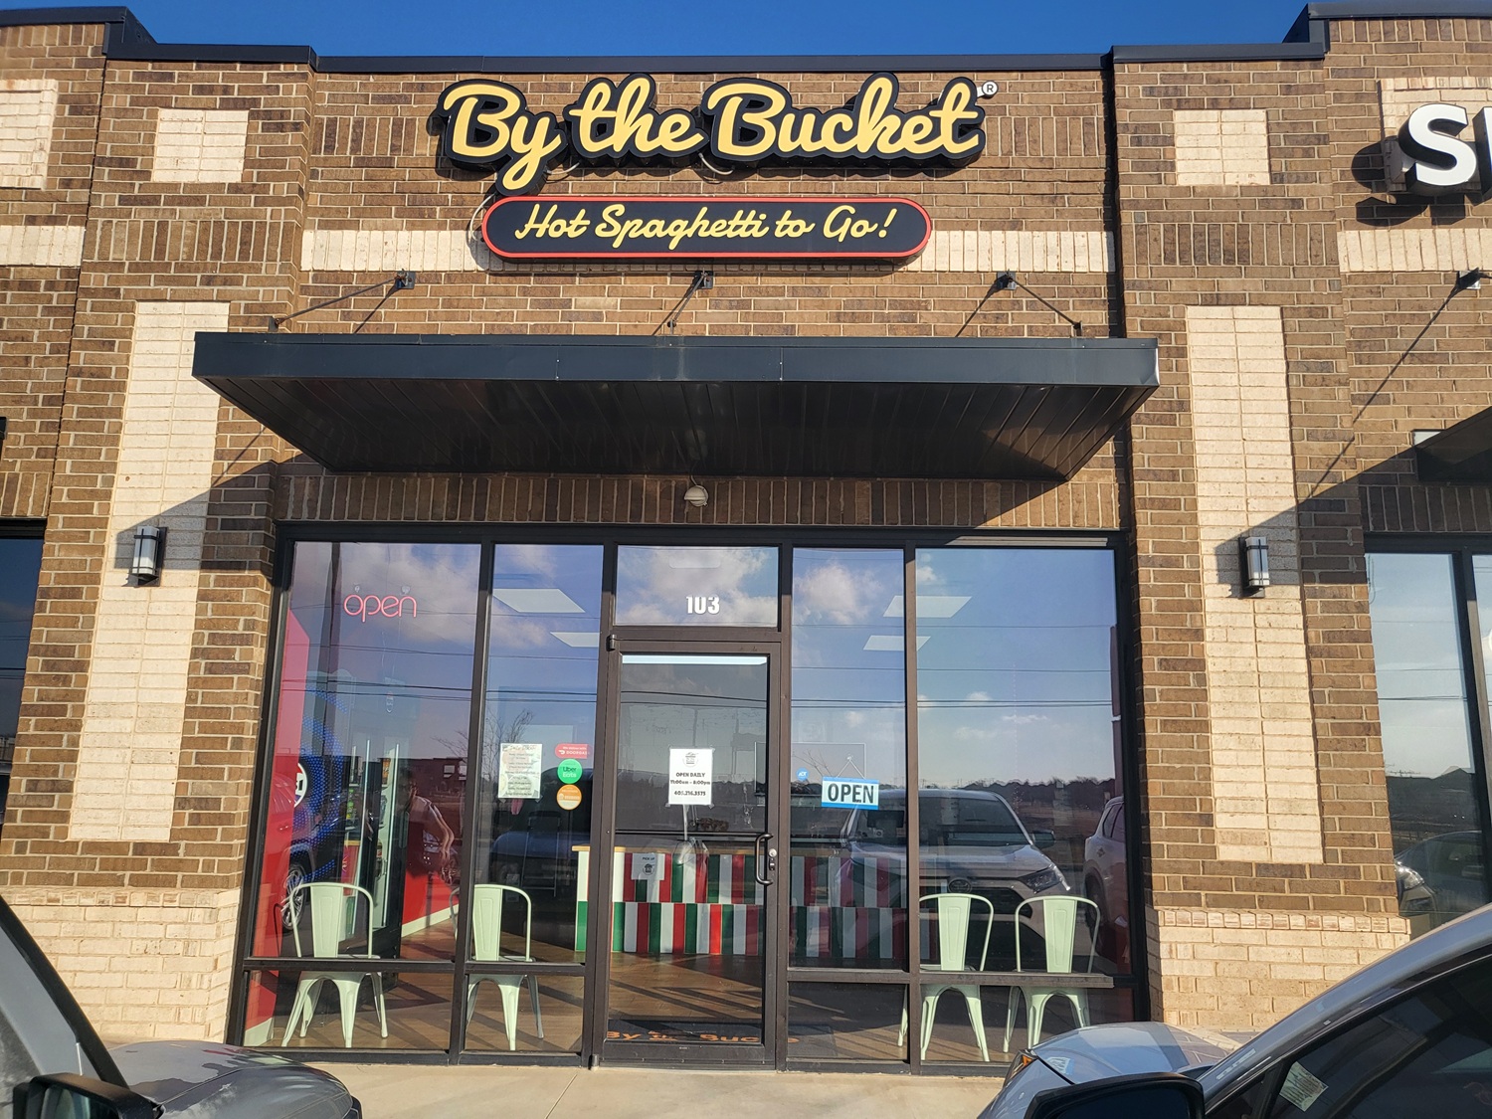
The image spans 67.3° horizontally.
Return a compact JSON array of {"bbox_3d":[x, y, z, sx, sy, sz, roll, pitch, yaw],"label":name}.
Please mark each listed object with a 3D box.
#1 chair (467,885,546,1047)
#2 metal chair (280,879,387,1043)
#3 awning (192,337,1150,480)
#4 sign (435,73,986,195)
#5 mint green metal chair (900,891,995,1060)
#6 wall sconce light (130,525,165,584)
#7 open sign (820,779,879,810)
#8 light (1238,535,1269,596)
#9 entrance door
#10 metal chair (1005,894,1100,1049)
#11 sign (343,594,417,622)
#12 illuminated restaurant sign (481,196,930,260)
[{"bbox_3d":[-1.336,2.164,6.013,0.440,0.840,0.480,0,-11,3],"label":"chair"},{"bbox_3d":[-2.197,2.170,6.045,0.450,0.850,0.460,1,-11,0],"label":"metal chair"},{"bbox_3d":[-0.291,-0.688,5.385,3.990,0.190,1.520,1,-11,2],"label":"awning"},{"bbox_3d":[-0.206,-2.356,6.279,3.063,0.753,0.100,1,-11,2],"label":"sign"},{"bbox_3d":[1.084,2.224,6.045,0.450,0.850,0.460,1,-11,-1],"label":"mint green metal chair"},{"bbox_3d":[-3.091,-0.025,5.793,0.113,0.313,0.140,1,-11,2],"label":"wall sconce light"},{"bbox_3d":[0.546,1.220,5.826,0.292,0.153,0.010,1,-11,2],"label":"open sign"},{"bbox_3d":[2.550,0.032,5.618,0.113,0.313,0.140,1,-11,2],"label":"light"},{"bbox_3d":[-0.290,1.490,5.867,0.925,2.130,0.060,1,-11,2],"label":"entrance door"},{"bbox_3d":[1.628,2.215,5.955,0.450,0.850,0.460,0,-11,3],"label":"metal chair"},{"bbox_3d":[-1.988,0.266,6.101,0.399,0.158,0.030,1,-11,2],"label":"sign"},{"bbox_3d":[-0.217,-1.810,6.169,2.457,0.364,0.090,1,-11,2],"label":"illuminated restaurant sign"}]

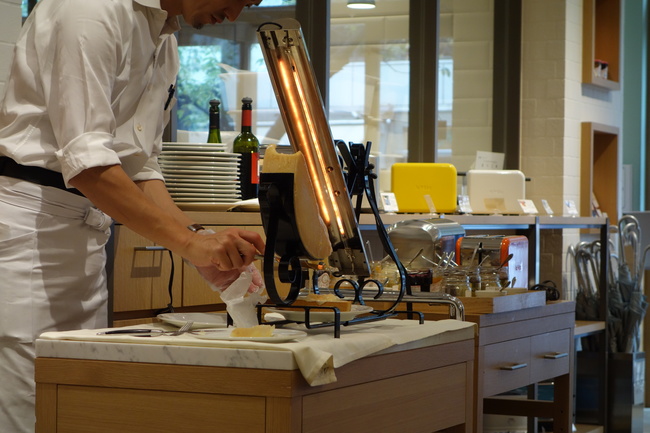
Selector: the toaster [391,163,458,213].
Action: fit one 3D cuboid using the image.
[{"bbox_3d":[0.390,-0.107,6.841,0.255,0.190,0.180,1,0,9],"label":"toaster"}]

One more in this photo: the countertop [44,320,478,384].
[{"bbox_3d":[-0.099,0.250,3.705,0.524,0.035,0.984,1,0,24],"label":"countertop"}]

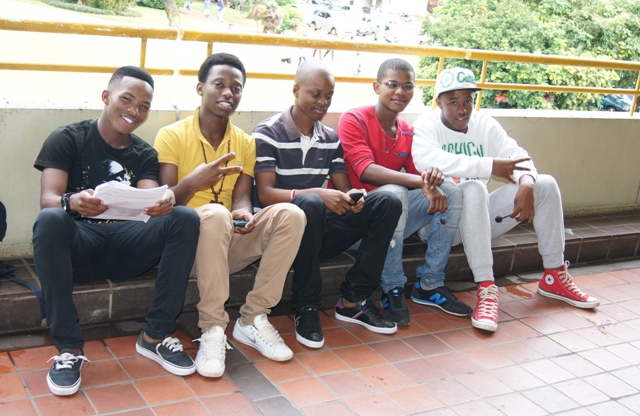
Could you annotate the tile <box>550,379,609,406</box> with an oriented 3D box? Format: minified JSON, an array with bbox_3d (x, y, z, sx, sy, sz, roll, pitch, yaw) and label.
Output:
[{"bbox_3d":[0.958,0.683,2.947,0.155,0.014,0.155,-3,19,-31],"label":"tile"}]

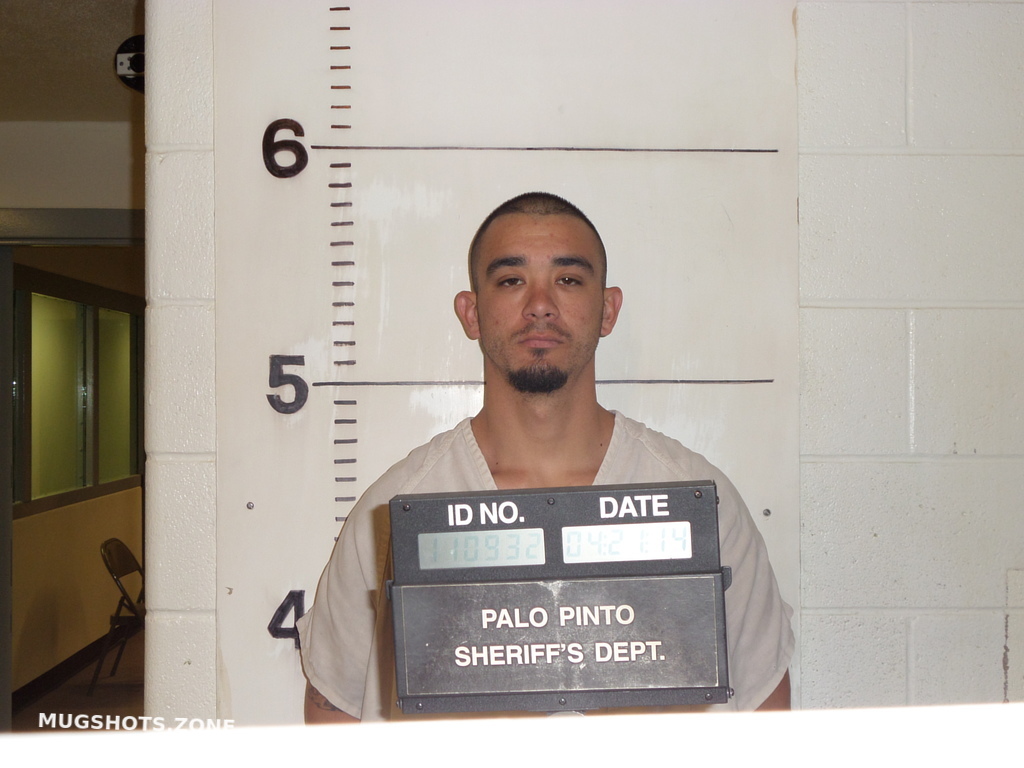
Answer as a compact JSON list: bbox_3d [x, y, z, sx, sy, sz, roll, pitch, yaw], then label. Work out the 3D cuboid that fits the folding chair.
[{"bbox_3d":[-1.845,1.145,6.300,0.490,0.750,0.460,0,0,0],"label":"folding chair"}]

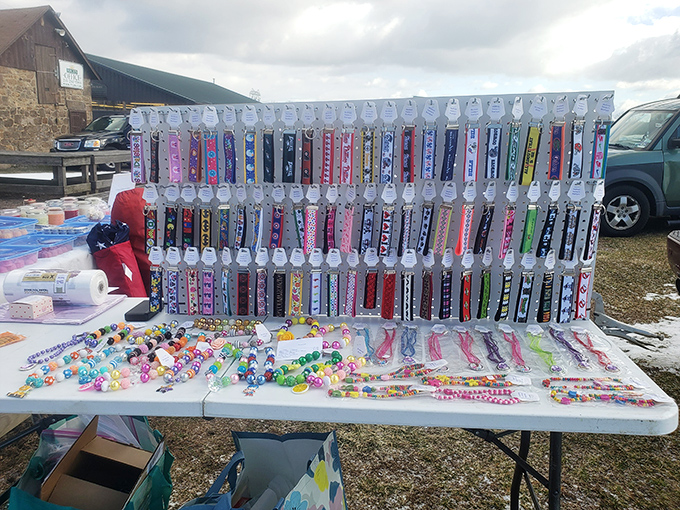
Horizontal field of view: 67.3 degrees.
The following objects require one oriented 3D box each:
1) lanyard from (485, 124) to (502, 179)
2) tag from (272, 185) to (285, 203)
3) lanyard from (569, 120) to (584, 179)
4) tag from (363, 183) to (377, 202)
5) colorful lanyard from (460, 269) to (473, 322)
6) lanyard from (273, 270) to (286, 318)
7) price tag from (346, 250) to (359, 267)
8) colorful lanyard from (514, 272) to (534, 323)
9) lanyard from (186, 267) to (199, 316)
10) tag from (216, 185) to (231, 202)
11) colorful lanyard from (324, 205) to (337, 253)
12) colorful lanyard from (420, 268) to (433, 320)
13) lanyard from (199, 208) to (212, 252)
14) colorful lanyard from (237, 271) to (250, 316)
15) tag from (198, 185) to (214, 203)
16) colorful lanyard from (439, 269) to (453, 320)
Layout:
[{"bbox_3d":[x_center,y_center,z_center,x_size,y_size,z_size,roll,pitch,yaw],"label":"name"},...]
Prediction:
[{"bbox_3d":[0.383,-0.257,1.278,0.034,0.133,0.012,1,13,7],"label":"lanyard"},{"bbox_3d":[-0.164,-0.164,1.364,0.043,0.056,0.005,10,16,32],"label":"tag"},{"bbox_3d":[0.577,-0.256,1.245,0.034,0.140,0.014,-1,13,8],"label":"lanyard"},{"bbox_3d":[0.077,-0.160,1.315,0.040,0.052,0.004,6,16,27],"label":"tag"},{"bbox_3d":[0.342,0.114,1.385,0.032,0.143,0.015,-8,15,-24],"label":"colorful lanyard"},{"bbox_3d":[-0.175,0.111,1.464,0.034,0.138,0.012,1,13,7],"label":"lanyard"},{"bbox_3d":[0.036,0.010,1.407,0.044,0.055,0.005,8,15,30],"label":"price tag"},{"bbox_3d":[0.499,0.114,1.380,0.034,0.145,0.012,3,15,4],"label":"colorful lanyard"},{"bbox_3d":[-0.430,0.110,1.495,0.034,0.145,0.012,1,13,7],"label":"lanyard"},{"bbox_3d":[-0.310,-0.163,1.367,0.040,0.051,0.004,-6,15,-17],"label":"tag"},{"bbox_3d":[-0.026,-0.068,1.373,0.032,0.135,0.012,-5,17,-32],"label":"colorful lanyard"},{"bbox_3d":[0.239,0.112,1.403,0.034,0.143,0.014,2,14,7],"label":"colorful lanyard"},{"bbox_3d":[-0.376,-0.071,1.431,0.034,0.131,0.012,1,13,7],"label":"lanyard"},{"bbox_3d":[-0.279,0.111,1.476,0.034,0.140,0.012,3,14,0],"label":"colorful lanyard"},{"bbox_3d":[-0.363,-0.168,1.398,0.044,0.055,0.005,1,13,4],"label":"tag"},{"bbox_3d":[0.292,0.111,1.405,0.034,0.144,0.012,-2,15,-7],"label":"colorful lanyard"}]

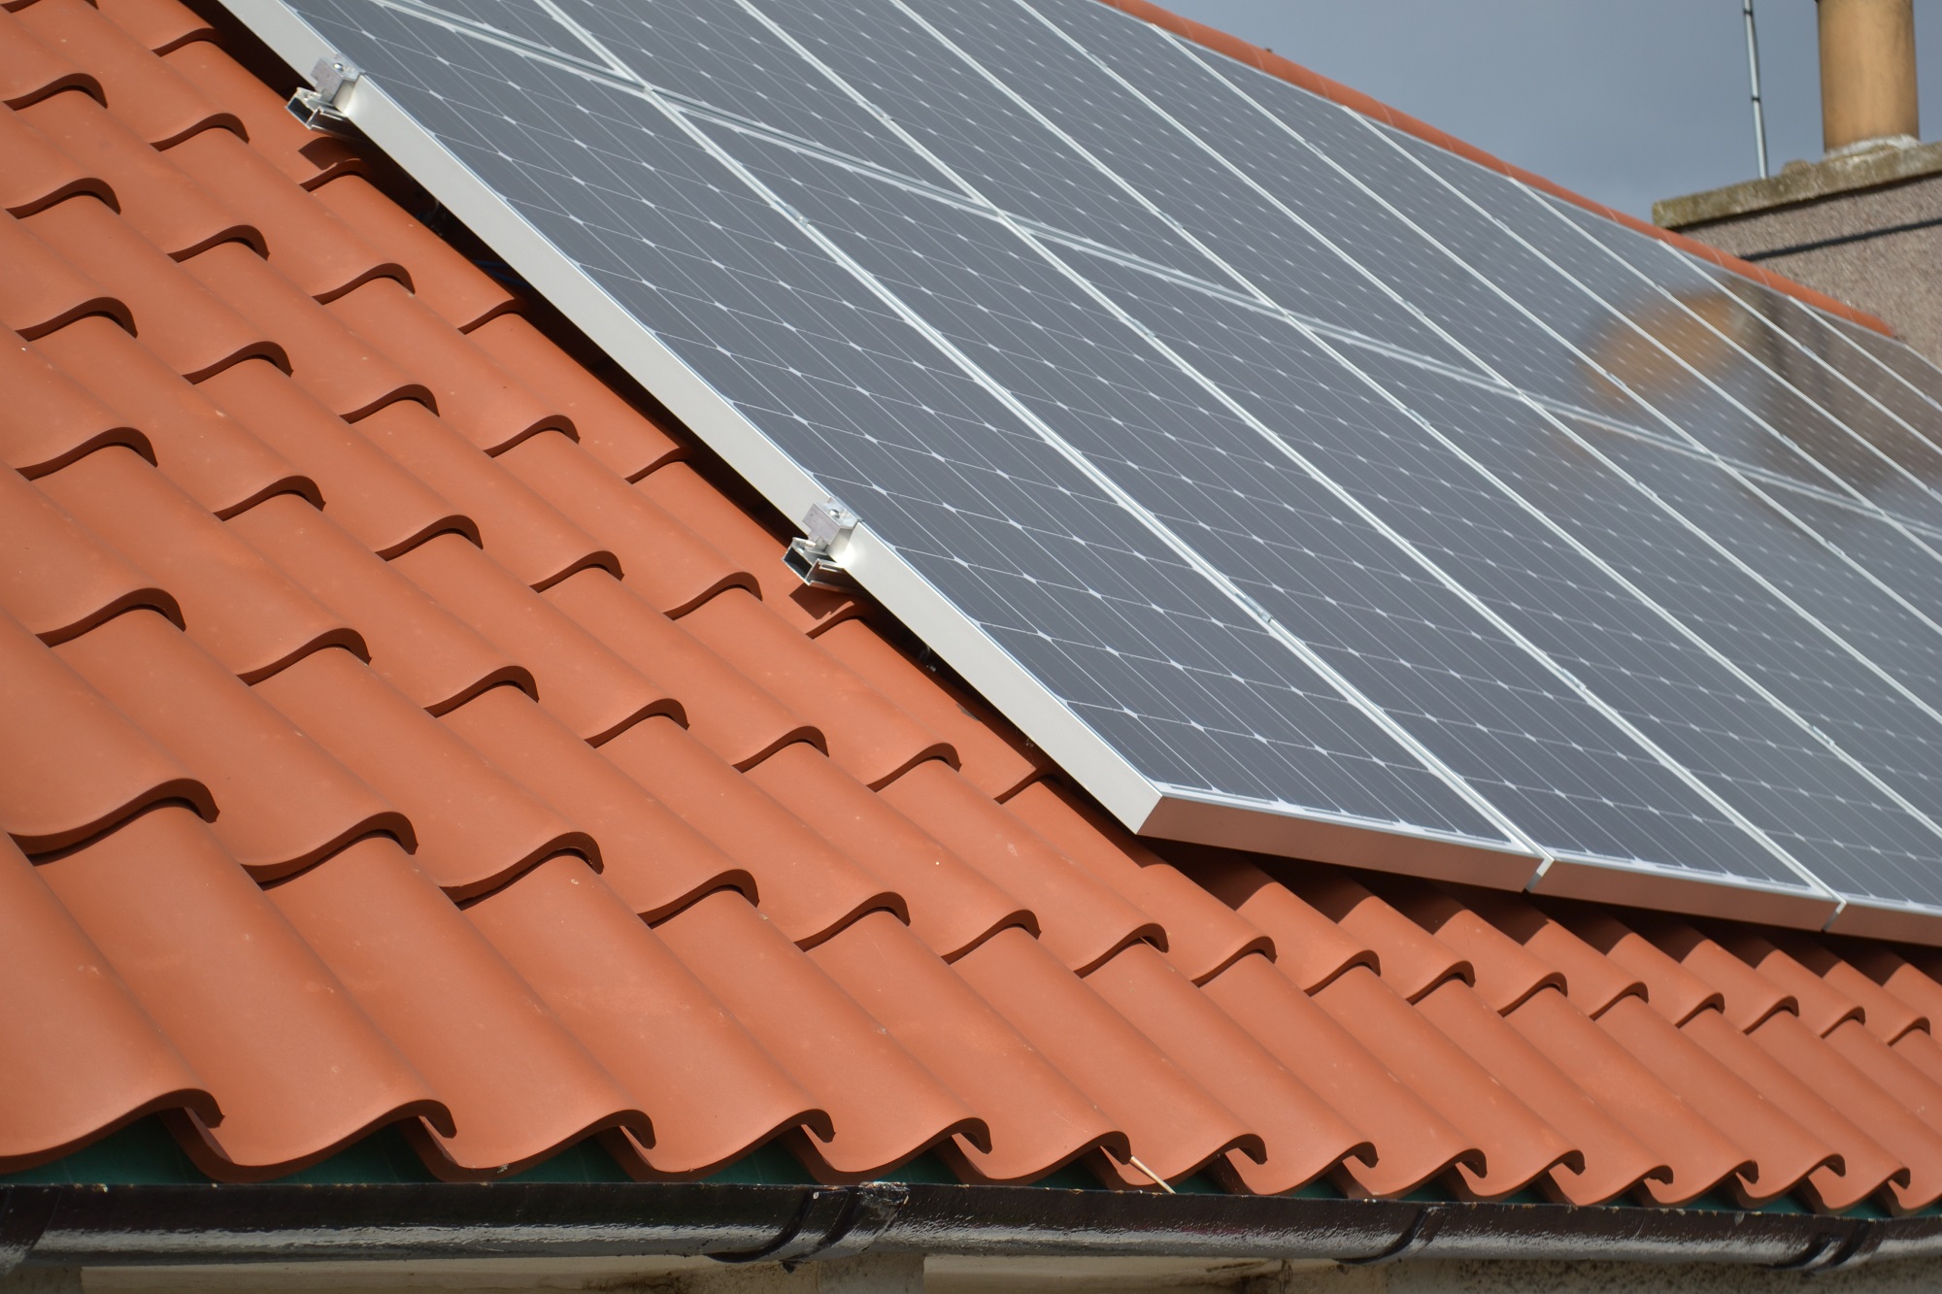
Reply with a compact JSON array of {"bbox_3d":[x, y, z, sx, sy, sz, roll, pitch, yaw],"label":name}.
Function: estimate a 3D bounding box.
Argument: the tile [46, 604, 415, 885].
[{"bbox_3d":[-0.574,0.051,3.068,0.335,0.073,0.248,35,13,32],"label":"tile"}]

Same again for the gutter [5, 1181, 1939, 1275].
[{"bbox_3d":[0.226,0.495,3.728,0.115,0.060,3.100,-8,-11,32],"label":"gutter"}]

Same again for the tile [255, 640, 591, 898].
[{"bbox_3d":[-0.459,0.076,3.238,0.335,0.073,0.248,35,13,32],"label":"tile"}]

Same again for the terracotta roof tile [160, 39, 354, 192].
[{"bbox_3d":[-0.879,-0.614,5.010,0.370,0.072,0.258,36,13,31],"label":"terracotta roof tile"}]

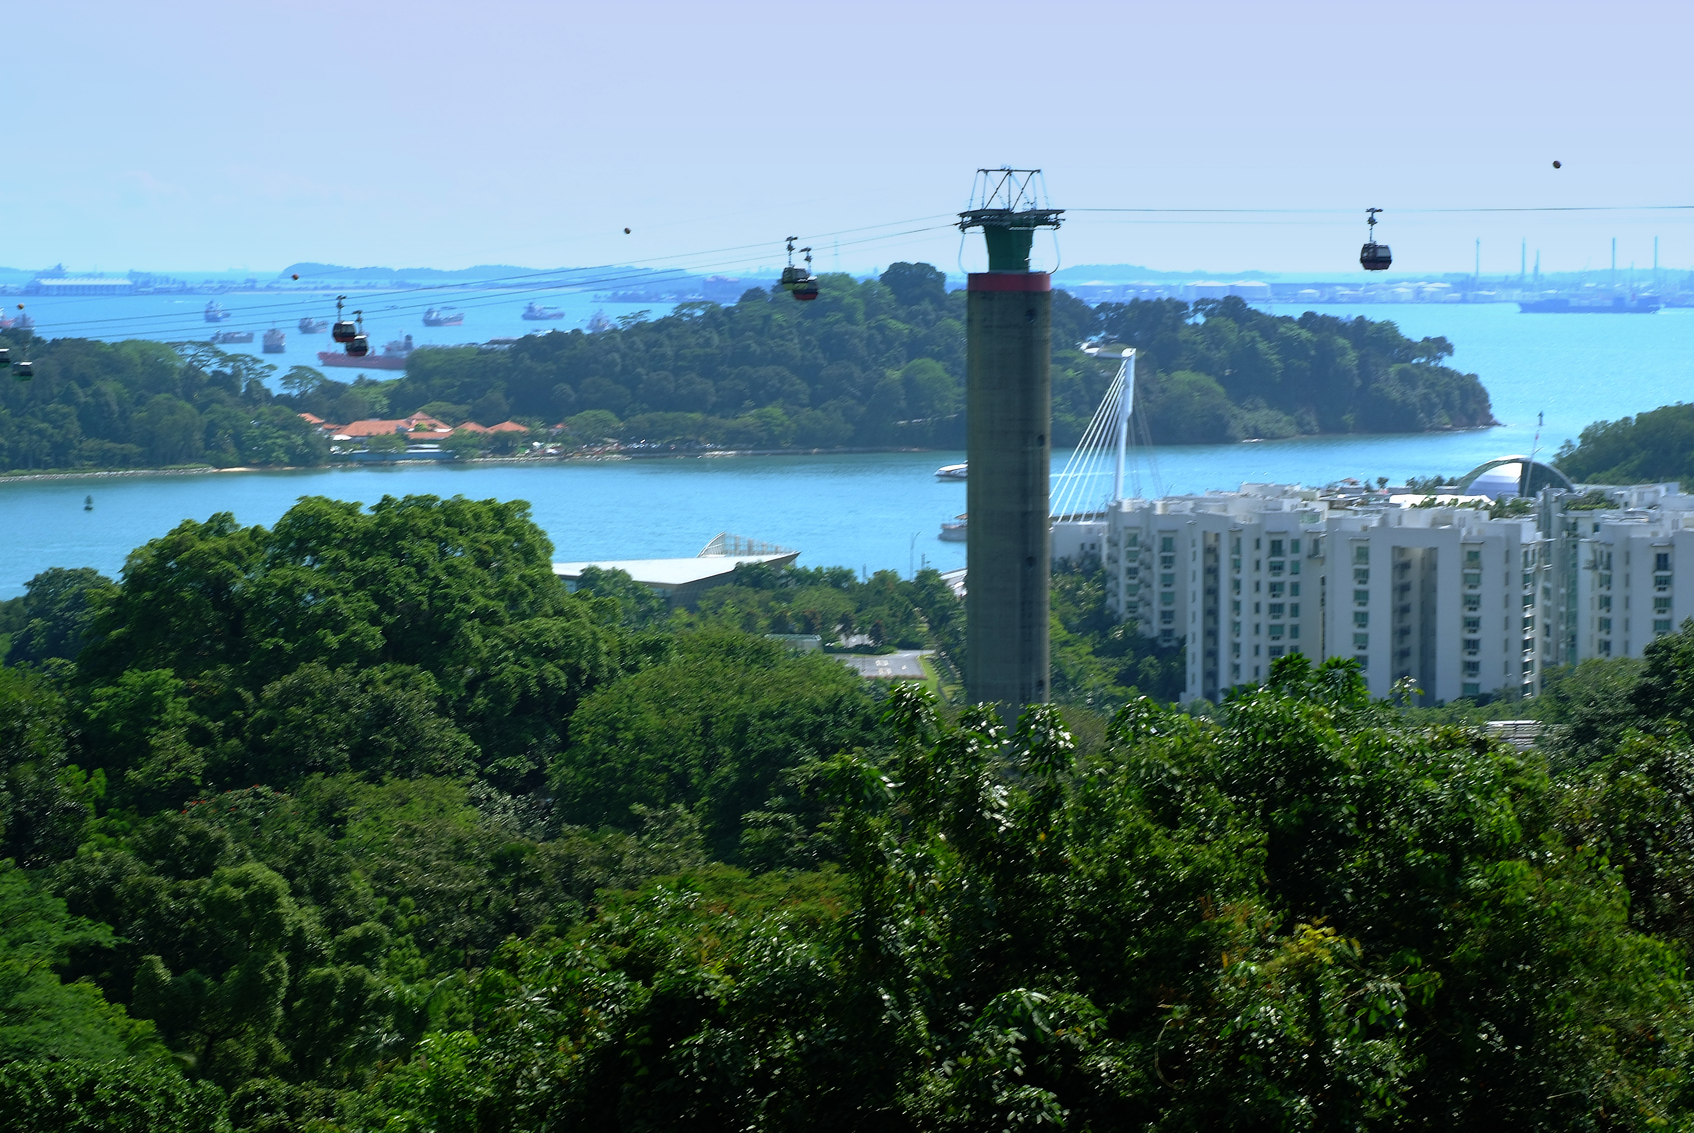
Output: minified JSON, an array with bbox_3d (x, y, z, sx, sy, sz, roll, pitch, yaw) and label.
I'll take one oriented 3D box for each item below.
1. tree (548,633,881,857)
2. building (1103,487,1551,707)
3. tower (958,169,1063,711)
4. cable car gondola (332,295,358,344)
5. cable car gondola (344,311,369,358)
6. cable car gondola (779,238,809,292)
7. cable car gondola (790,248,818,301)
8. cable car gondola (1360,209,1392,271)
[{"bbox_3d":[-7.840,12.060,251.560,19.000,16.000,17.500,0,4,0],"label":"tree"},{"bbox_3d":[73.280,5.360,642.130,61.000,33.500,38.000,2,4,20],"label":"building"},{"bbox_3d":[13.920,-7.760,361.410,8.000,52.200,8.000,-4,6,-42],"label":"tower"},{"bbox_3d":[-51.890,-25.560,438.000,1.900,5.000,2.000,-4,6,-42],"label":"cable car gondola"},{"bbox_3d":[-48.970,-23.220,424.000,1.900,5.000,2.000,-4,6,-42],"label":"cable car gondola"},{"bbox_3d":[-4.760,-27.460,386.000,1.900,5.000,2.000,-4,6,-42],"label":"cable car gondola"},{"bbox_3d":[-3.710,-25.860,375.000,1.900,5.000,2.000,-4,6,-42],"label":"cable car gondola"},{"bbox_3d":[41.900,-25.930,336.000,1.900,5.000,2.000,-4,6,-42],"label":"cable car gondola"}]

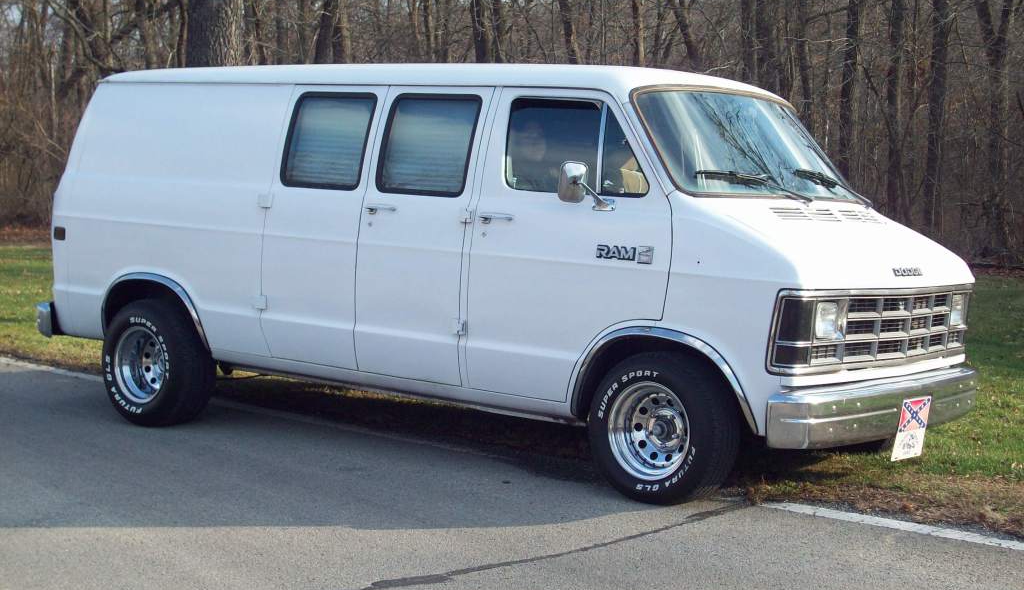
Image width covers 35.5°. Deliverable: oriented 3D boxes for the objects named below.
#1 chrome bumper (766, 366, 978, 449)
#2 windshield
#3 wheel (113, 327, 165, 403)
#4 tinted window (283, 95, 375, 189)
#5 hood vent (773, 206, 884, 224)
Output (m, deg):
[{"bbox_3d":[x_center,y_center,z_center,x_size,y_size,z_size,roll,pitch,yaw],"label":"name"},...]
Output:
[{"bbox_3d":[1.696,0.484,7.124,0.250,0.225,1.880,6,5,37],"label":"chrome bumper"},{"bbox_3d":[1.168,-0.682,7.490,0.110,0.650,1.830,-41,-22,31],"label":"windshield"},{"bbox_3d":[-1.962,0.379,8.803,0.417,0.417,0.230,6,5,37],"label":"wheel"},{"bbox_3d":[-0.904,-0.762,7.923,0.545,0.497,0.040,6,-10,37],"label":"tinted window"},{"bbox_3d":[1.440,-0.354,7.306,0.110,0.030,0.990,40,24,29],"label":"hood vent"}]

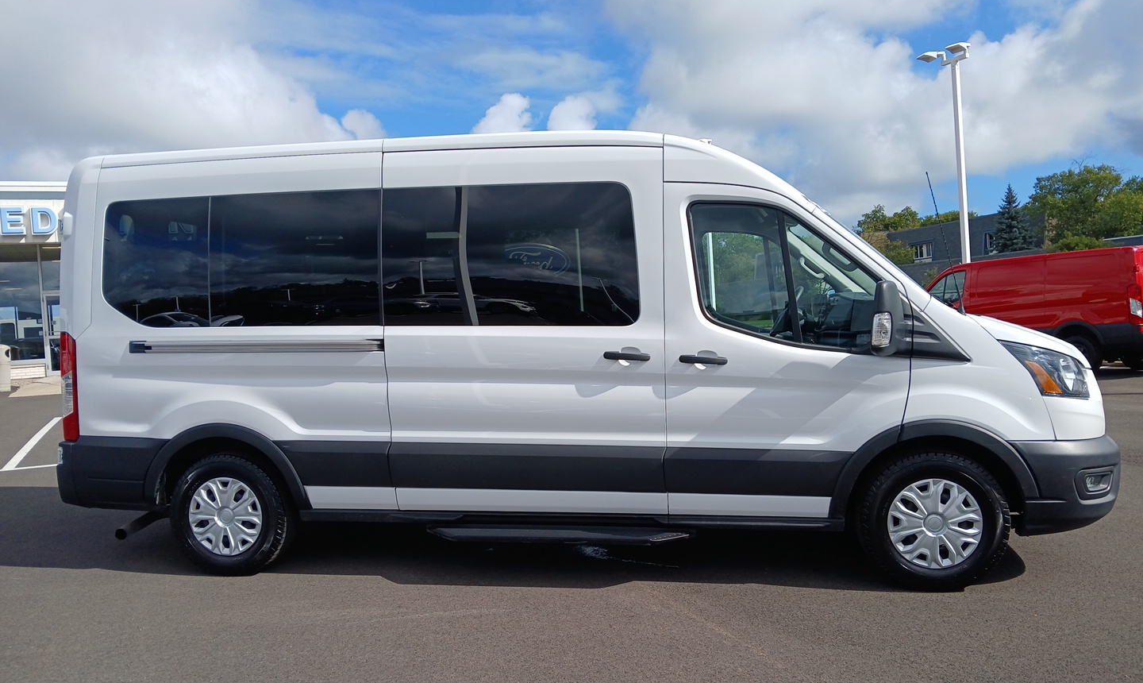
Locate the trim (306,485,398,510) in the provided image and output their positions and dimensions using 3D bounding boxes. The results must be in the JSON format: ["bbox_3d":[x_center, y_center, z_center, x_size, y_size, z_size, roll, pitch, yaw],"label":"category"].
[{"bbox_3d":[-1.175,0.835,4.602,0.525,0.132,0.030,0,2,9],"label":"trim"}]

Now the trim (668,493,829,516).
[{"bbox_3d":[0.895,0.825,4.335,0.803,0.118,0.040,-1,2,8],"label":"trim"}]

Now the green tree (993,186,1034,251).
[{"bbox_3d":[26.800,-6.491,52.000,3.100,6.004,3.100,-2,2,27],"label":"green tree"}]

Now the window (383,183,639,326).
[{"bbox_3d":[-0.331,-0.451,4.487,1.373,0.755,0.100,-1,2,8],"label":"window"}]

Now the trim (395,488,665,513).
[{"bbox_3d":[-0.216,0.833,4.494,1.441,0.126,0.040,-1,2,8],"label":"trim"}]

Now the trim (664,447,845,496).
[{"bbox_3d":[0.904,0.645,4.256,0.875,0.236,0.050,0,2,9],"label":"trim"}]

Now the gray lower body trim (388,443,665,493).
[{"bbox_3d":[-0.243,0.650,4.455,1.462,0.246,0.045,-1,2,8],"label":"gray lower body trim"}]

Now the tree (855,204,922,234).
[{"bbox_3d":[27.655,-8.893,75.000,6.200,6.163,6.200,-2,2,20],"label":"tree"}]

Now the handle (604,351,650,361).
[{"bbox_3d":[0.279,0.072,4.318,0.238,0.044,0.055,0,2,9],"label":"handle"}]

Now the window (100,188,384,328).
[{"bbox_3d":[-1.815,-0.439,4.700,1.608,0.732,0.100,-1,2,8],"label":"window"}]

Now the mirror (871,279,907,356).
[{"bbox_3d":[1.474,-0.110,4.040,0.150,0.355,0.250,0,2,9],"label":"mirror"}]

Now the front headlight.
[{"bbox_3d":[2.321,0.140,4.222,0.480,0.320,0.270,0,2,9],"label":"front headlight"}]

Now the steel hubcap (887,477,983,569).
[{"bbox_3d":[1.769,0.887,4.177,0.440,0.440,0.060,-1,2,9],"label":"steel hubcap"}]

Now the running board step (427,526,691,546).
[{"bbox_3d":[-0.088,1.007,4.488,1.410,0.055,0.225,0,2,9],"label":"running board step"}]

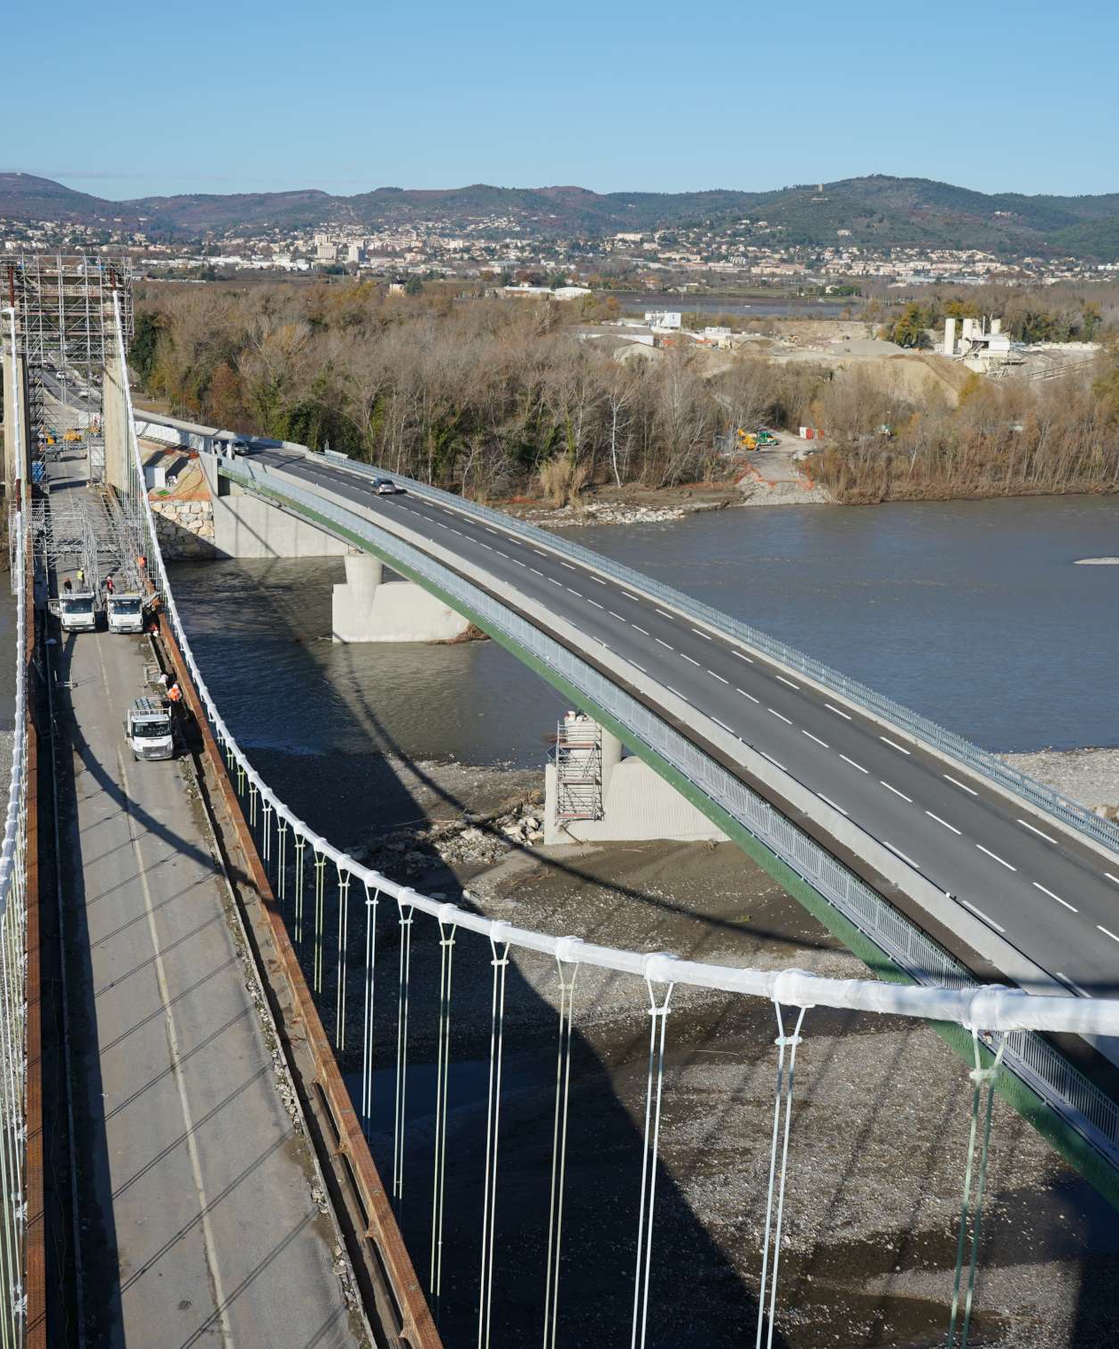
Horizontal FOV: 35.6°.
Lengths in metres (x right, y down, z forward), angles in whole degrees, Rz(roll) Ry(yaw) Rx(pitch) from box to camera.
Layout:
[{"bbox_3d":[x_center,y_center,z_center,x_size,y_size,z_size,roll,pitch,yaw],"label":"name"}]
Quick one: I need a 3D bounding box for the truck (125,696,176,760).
[{"bbox_3d":[-20.953,2.760,88.966,2.120,2.300,5.600,-2,14,-17],"label":"truck"}]

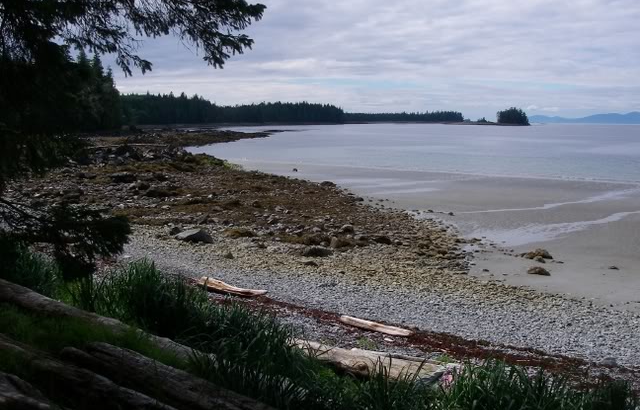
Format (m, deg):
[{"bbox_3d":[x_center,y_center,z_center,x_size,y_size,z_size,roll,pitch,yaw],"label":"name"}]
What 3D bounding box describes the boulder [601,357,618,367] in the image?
[{"bbox_3d":[4.182,2.256,10.140,0.250,0.090,0.200,3,7,23],"label":"boulder"}]

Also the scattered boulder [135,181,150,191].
[{"bbox_3d":[-12.336,-1.314,48.792,1.069,0.607,0.856,-2,7,-14],"label":"scattered boulder"}]

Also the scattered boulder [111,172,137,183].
[{"bbox_3d":[-15.908,-2.262,56.826,2.016,0.846,1.512,-2,7,-16],"label":"scattered boulder"}]

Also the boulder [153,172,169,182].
[{"bbox_3d":[-13.449,-2.434,59.194,1.297,0.745,1.038,-1,7,-13],"label":"boulder"}]

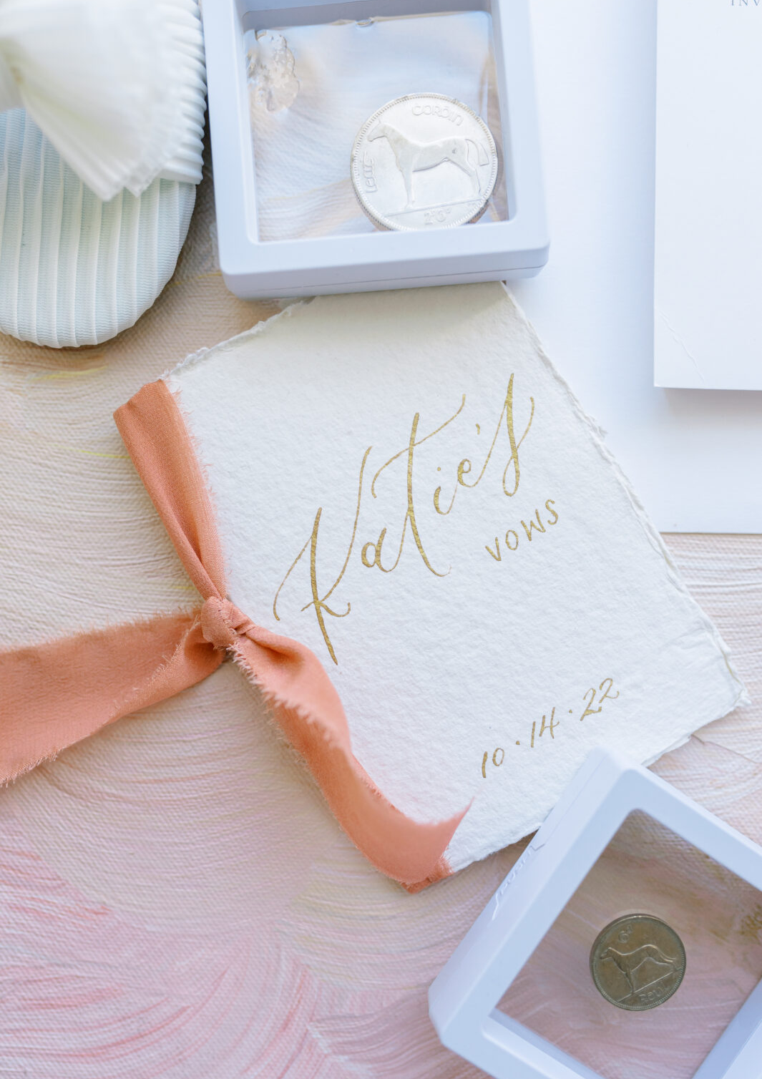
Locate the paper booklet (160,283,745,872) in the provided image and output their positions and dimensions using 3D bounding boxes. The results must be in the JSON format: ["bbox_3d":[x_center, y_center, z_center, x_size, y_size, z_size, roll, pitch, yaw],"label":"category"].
[{"bbox_3d":[0.012,0.003,0.254,0.088,0.006,0.127,-31,89,-1],"label":"paper booklet"}]

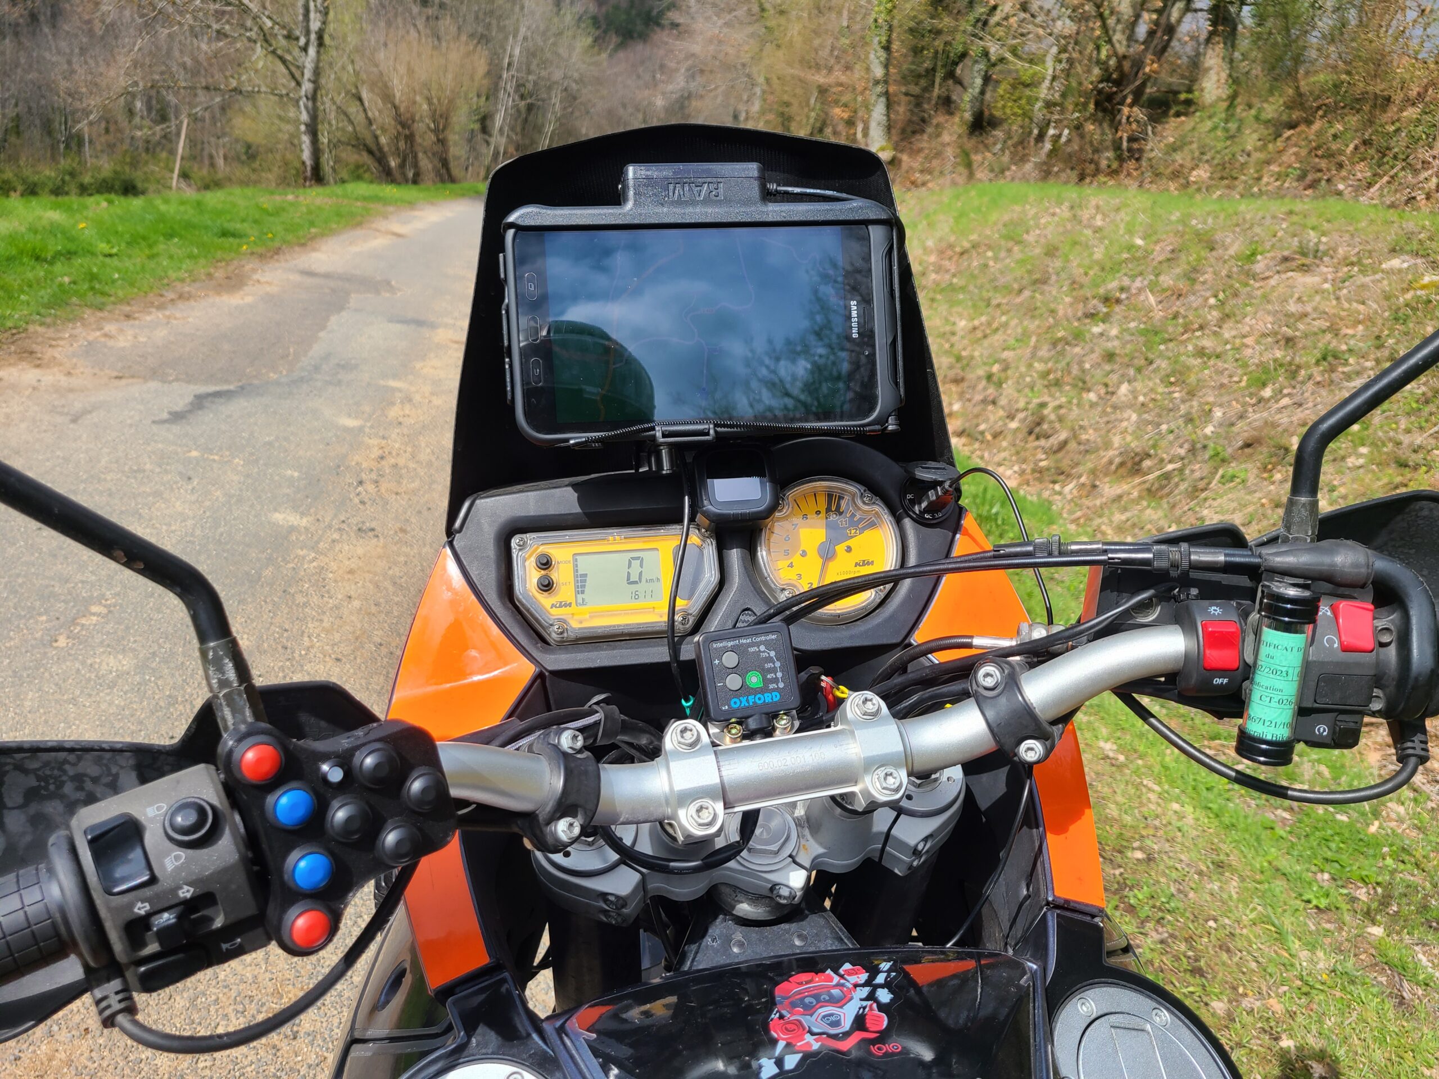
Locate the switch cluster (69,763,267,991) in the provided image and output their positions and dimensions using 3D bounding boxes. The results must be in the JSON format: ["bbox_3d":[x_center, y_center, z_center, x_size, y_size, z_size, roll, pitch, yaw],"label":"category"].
[{"bbox_3d":[-0.208,0.128,0.410,0.056,0.069,0.048,-15,-11,-33],"label":"switch cluster"}]

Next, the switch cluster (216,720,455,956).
[{"bbox_3d":[-0.149,0.115,0.422,0.075,0.085,0.036,-16,8,-30],"label":"switch cluster"}]

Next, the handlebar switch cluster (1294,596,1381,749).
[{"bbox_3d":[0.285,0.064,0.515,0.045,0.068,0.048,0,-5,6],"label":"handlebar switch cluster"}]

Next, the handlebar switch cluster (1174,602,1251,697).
[{"bbox_3d":[0.238,0.053,0.520,0.031,0.046,0.042,0,-5,6],"label":"handlebar switch cluster"}]

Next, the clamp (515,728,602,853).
[{"bbox_3d":[-0.075,0.118,0.507,0.032,0.055,0.044,2,-8,-36],"label":"clamp"}]

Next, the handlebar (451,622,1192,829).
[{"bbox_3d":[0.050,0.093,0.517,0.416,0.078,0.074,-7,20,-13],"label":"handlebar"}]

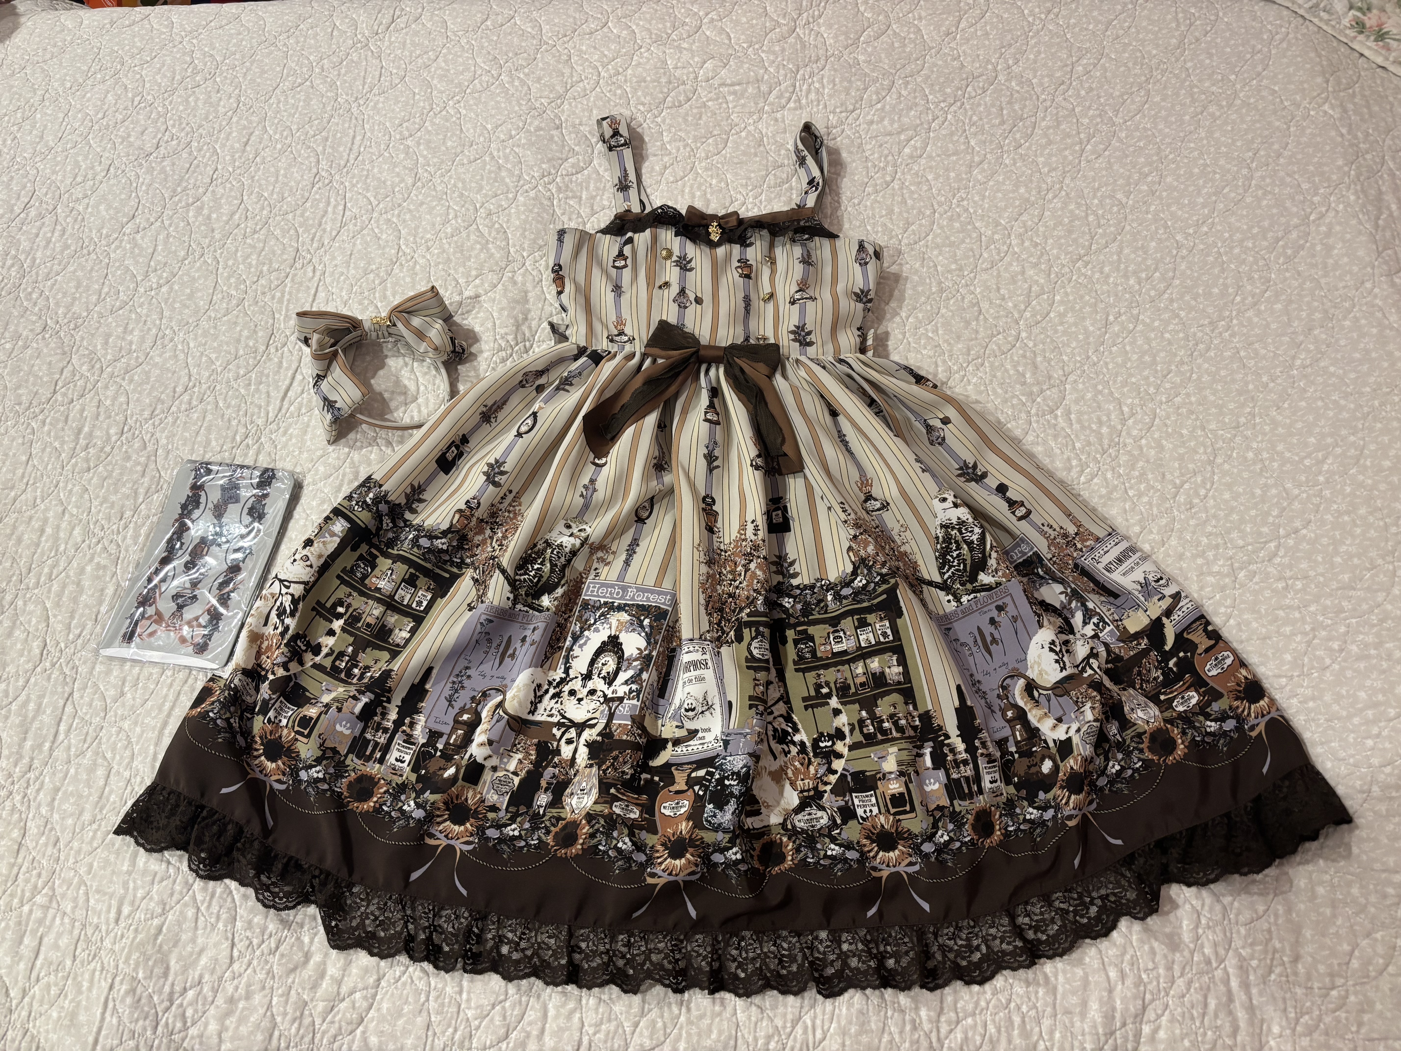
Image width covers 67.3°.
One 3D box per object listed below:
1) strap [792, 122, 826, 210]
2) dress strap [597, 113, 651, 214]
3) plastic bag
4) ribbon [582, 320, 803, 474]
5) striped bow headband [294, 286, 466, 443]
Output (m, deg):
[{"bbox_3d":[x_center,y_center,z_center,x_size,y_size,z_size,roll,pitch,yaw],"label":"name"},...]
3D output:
[{"bbox_3d":[0.132,-0.441,1.282,0.033,0.034,0.121,0,62,0],"label":"strap"},{"bbox_3d":[-0.095,-0.442,1.282,0.051,0.030,0.142,-7,63,-4],"label":"dress strap"},{"bbox_3d":[-0.491,0.036,1.045,0.121,0.016,0.214,7,63,4],"label":"plastic bag"},{"bbox_3d":[-0.008,-0.136,1.108,0.222,0.038,0.180,0,62,0],"label":"ribbon"},{"bbox_3d":[-0.341,-0.176,1.121,0.183,0.072,0.169,-3,62,-2],"label":"striped bow headband"}]

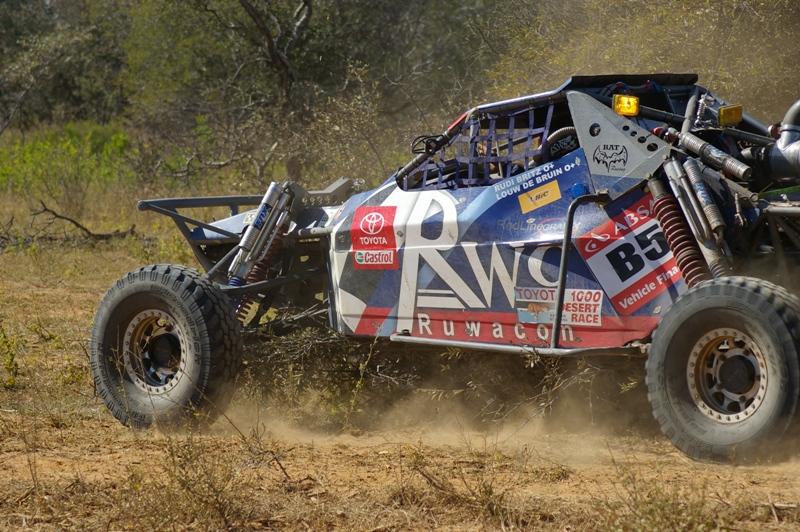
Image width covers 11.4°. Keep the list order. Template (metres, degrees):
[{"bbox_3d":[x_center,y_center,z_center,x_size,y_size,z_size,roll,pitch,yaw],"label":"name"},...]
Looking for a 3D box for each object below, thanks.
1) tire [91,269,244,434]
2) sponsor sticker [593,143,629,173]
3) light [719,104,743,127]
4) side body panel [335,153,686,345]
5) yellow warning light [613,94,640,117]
[{"bbox_3d":[-1.124,0.400,19.270,0.790,0.790,0.260,2,3,39],"label":"tire"},{"bbox_3d":[0.959,-0.490,18.209,0.195,0.125,0.008,1,-7,38],"label":"sponsor sticker"},{"bbox_3d":[1.565,-0.713,18.931,0.060,0.090,0.145,1,3,38],"label":"light"},{"bbox_3d":[0.486,-0.091,18.622,1.920,0.890,0.280,1,3,38],"label":"side body panel"},{"bbox_3d":[1.036,-0.734,18.265,0.060,0.090,0.145,1,3,38],"label":"yellow warning light"}]

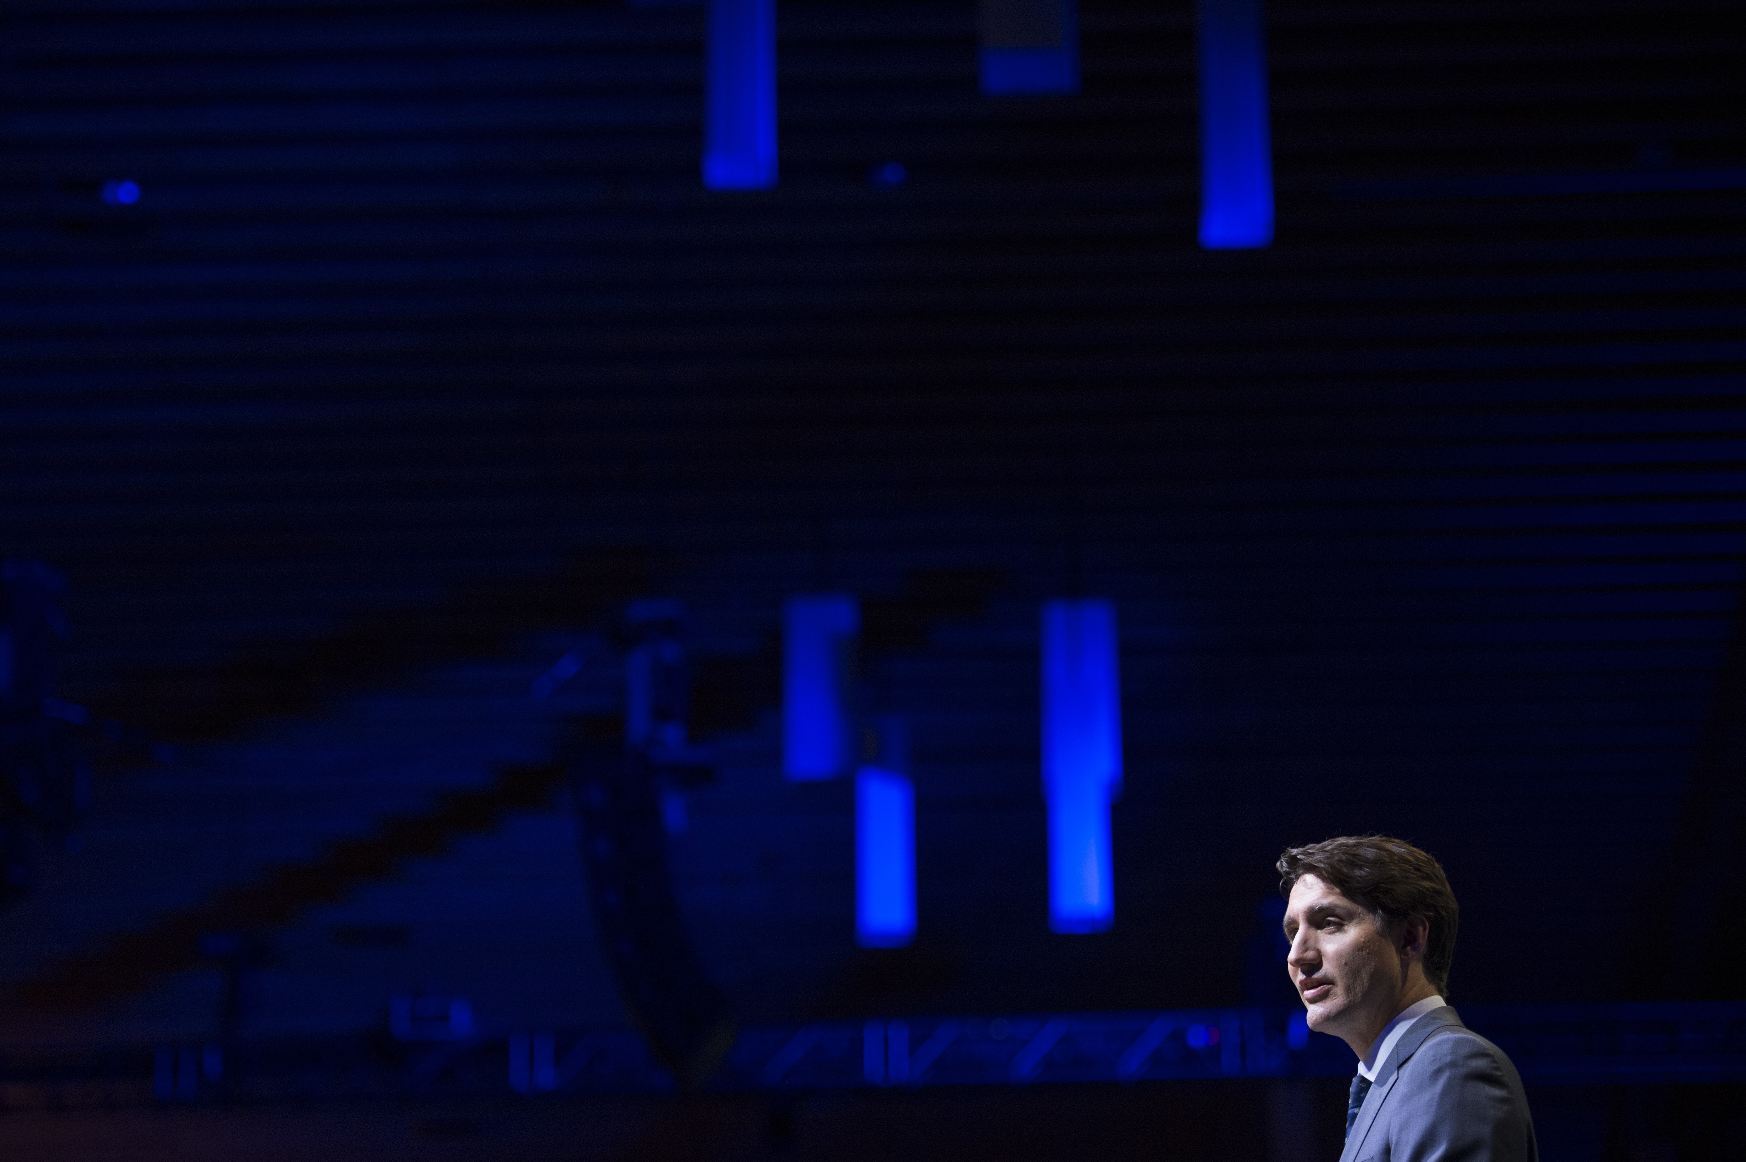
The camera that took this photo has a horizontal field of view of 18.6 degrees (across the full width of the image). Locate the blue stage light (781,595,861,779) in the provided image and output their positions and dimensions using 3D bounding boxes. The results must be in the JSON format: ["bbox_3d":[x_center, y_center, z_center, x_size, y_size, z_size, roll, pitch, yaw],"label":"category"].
[{"bbox_3d":[-0.212,0.429,21.500,0.270,0.690,0.270,-3,-16,6],"label":"blue stage light"}]

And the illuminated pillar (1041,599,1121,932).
[{"bbox_3d":[0.802,0.710,20.500,0.270,1.250,0.270,-3,-16,7],"label":"illuminated pillar"}]

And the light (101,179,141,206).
[{"bbox_3d":[-3.031,-1.564,21.500,0.170,0.130,0.160,1,-16,-6],"label":"light"}]

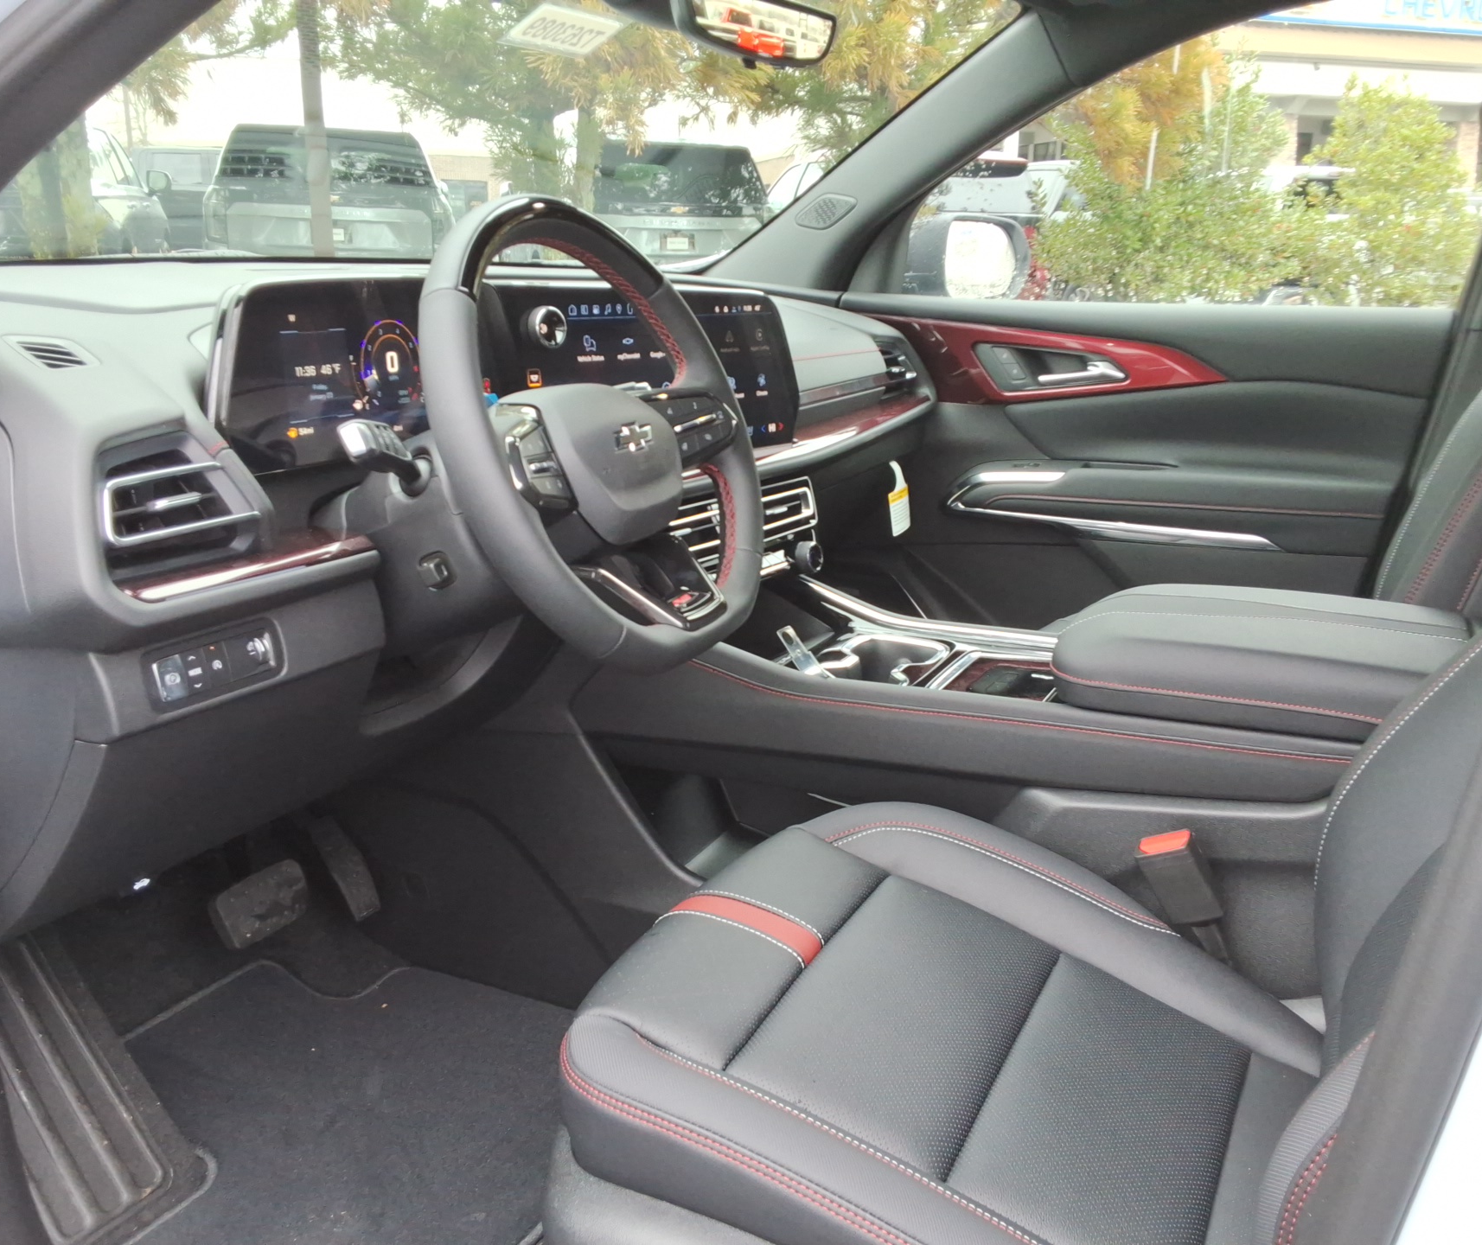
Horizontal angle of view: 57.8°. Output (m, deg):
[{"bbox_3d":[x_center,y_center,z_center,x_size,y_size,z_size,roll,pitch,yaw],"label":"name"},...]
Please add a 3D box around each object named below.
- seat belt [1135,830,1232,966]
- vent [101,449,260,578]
[{"bbox_3d":[0.380,0.228,1.129,0.044,0.110,0.028,-27,0,30],"label":"seat belt"},{"bbox_3d":[-0.379,-0.071,0.867,0.045,0.067,0.125,1,14,22],"label":"vent"}]

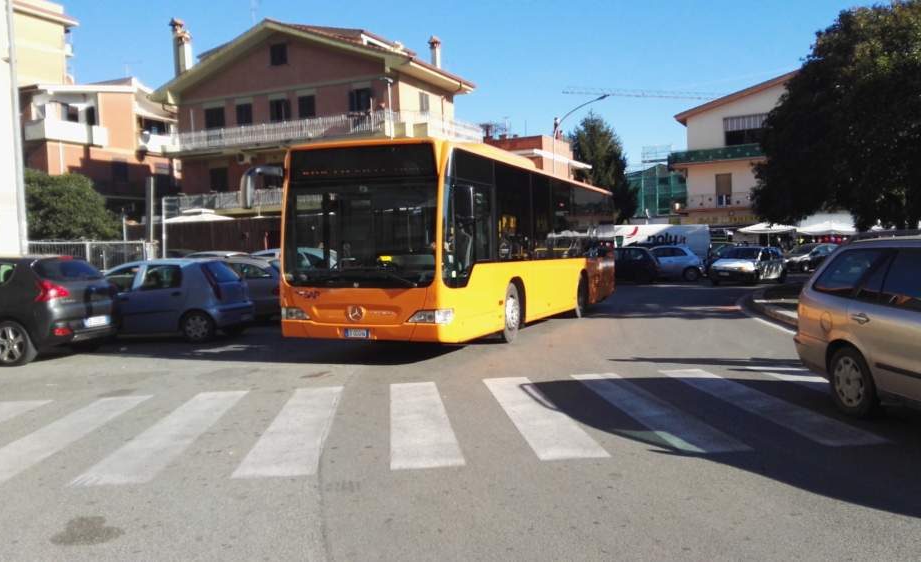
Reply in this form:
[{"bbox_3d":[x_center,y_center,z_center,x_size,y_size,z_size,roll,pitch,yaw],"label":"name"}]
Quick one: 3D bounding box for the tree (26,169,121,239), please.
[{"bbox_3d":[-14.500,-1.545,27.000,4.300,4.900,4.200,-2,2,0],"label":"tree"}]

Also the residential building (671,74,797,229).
[{"bbox_3d":[24.700,-7.504,54.000,16.000,12.800,11.000,0,2,29],"label":"residential building"}]

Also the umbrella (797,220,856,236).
[{"bbox_3d":[21.402,-2.150,43.415,3.400,2.600,3.400,-2,2,0],"label":"umbrella"}]

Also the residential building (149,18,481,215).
[{"bbox_3d":[-7.100,-5.970,37.600,14.200,12.600,8.600,-1,2,23],"label":"residential building"}]

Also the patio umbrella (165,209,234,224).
[{"bbox_3d":[-9.888,-1.198,27.953,2.800,3.000,2.800,-1,2,22],"label":"patio umbrella"}]

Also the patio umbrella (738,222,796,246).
[{"bbox_3d":[17.326,-1.971,41.922,3.300,2.600,3.300,-2,2,0],"label":"patio umbrella"}]

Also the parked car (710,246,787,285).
[{"bbox_3d":[11.500,-0.624,29.500,3.750,1.480,1.640,-3,3,-43],"label":"parked car"}]

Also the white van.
[{"bbox_3d":[9.300,-1.420,37.200,6.000,2.650,2.050,-2,2,-12],"label":"white van"}]

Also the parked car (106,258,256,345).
[{"bbox_3d":[-6.018,0.346,14.171,3.840,1.480,1.660,-1,2,5],"label":"parked car"}]

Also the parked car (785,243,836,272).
[{"bbox_3d":[18.063,-1.222,37.248,4.150,1.470,1.720,-2,2,-6],"label":"parked car"}]

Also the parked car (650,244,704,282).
[{"bbox_3d":[8.771,-0.676,32.800,3.650,1.500,1.650,-2,2,-6],"label":"parked car"}]

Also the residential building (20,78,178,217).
[{"bbox_3d":[-22.969,-5.262,42.937,9.500,11.400,10.500,-1,2,22],"label":"residential building"}]

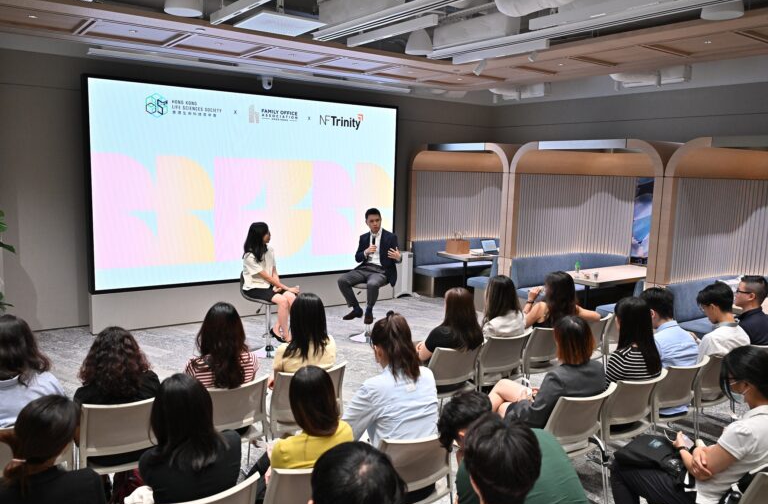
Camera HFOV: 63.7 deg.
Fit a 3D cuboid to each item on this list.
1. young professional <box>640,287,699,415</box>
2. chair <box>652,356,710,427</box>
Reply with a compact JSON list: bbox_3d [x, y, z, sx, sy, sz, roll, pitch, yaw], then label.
[{"bbox_3d":[1.868,0.852,4.583,0.520,1.260,0.760,-4,10,-39],"label":"young professional"},{"bbox_3d":[1.895,1.106,4.351,0.510,0.820,0.560,-3,9,-33],"label":"chair"}]

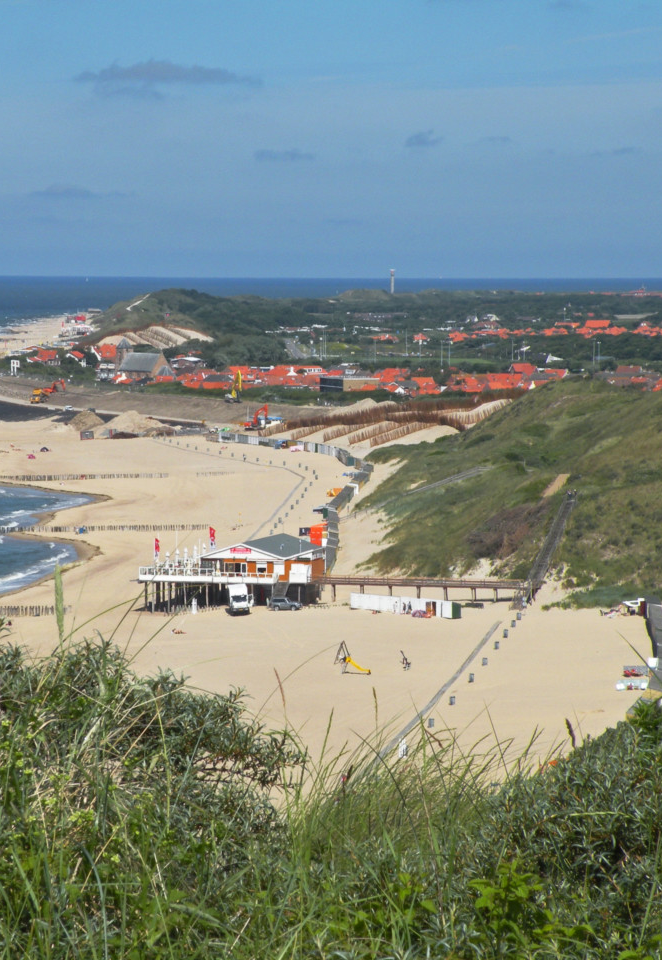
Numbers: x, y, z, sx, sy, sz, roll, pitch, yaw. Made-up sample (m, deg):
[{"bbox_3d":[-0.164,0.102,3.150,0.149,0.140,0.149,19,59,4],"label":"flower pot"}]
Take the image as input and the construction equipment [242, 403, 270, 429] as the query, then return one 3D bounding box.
[{"bbox_3d":[-18.793,-15.929,1040.000,7.500,6.600,3.000,2,4,36],"label":"construction equipment"}]

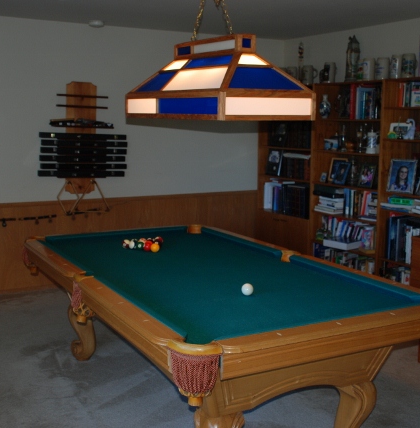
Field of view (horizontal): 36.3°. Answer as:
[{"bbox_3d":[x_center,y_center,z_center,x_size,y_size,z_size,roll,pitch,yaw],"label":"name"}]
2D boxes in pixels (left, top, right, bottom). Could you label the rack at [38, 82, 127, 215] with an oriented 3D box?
[{"bbox_3d":[-1.167,-0.602,5.893,0.822,1.210,0.130,-2,8,-31],"label":"rack"}]

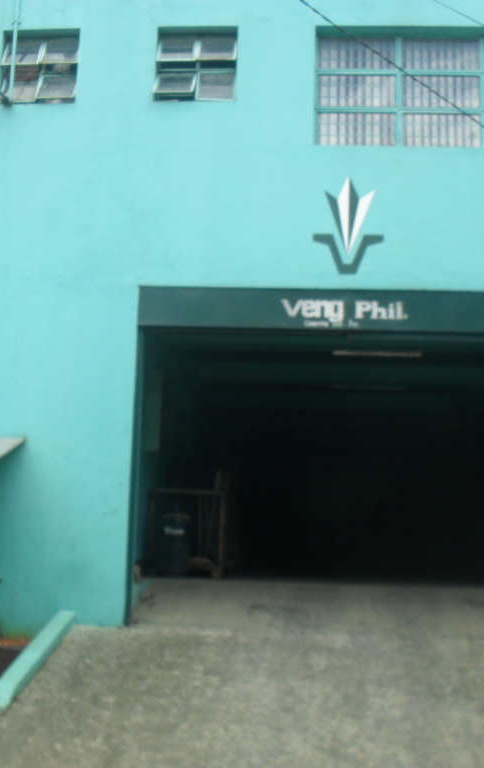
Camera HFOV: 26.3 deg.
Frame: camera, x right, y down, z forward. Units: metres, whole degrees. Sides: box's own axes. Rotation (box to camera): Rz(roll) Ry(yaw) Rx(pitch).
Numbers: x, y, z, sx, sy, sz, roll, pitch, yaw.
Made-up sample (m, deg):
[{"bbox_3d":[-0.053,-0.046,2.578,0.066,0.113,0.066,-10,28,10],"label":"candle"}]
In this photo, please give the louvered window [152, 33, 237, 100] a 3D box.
[{"bbox_3d":[-0.431,-3.060,9.987,0.781,0.751,0.150,1,-7,4],"label":"louvered window"}]

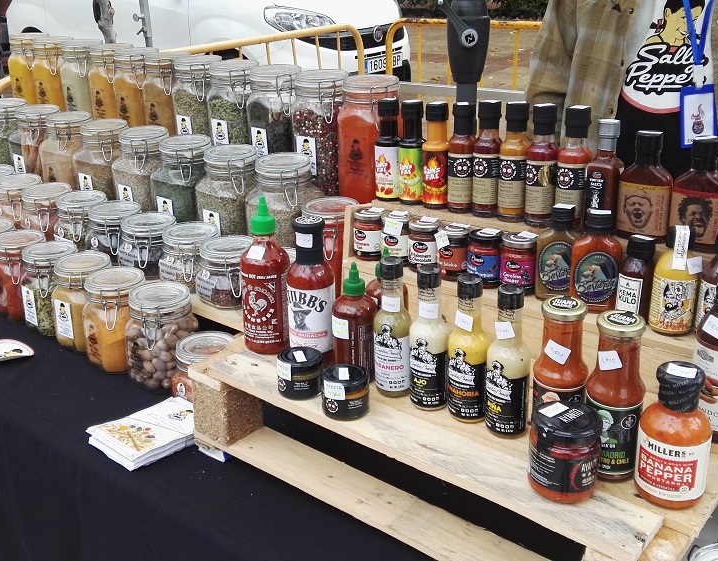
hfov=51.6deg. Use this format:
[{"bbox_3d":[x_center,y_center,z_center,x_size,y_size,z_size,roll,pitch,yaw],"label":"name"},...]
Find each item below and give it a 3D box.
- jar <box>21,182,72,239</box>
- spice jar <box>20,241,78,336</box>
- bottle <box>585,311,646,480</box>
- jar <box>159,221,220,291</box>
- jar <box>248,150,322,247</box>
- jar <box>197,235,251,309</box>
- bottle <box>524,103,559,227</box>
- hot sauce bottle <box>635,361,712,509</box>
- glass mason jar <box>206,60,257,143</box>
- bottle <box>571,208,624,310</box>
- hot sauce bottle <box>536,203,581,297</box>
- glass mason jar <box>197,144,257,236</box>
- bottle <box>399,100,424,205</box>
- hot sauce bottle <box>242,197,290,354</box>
[{"bbox_3d":[-0.616,-0.120,1.486,0.101,0.110,0.106,0,22,0],"label":"jar"},{"bbox_3d":[-0.582,0.020,1.424,0.108,0.163,0.114,17,26,40],"label":"spice jar"},{"bbox_3d":[0.258,0.114,0.743,0.054,0.167,0.054,12,23,34],"label":"bottle"},{"bbox_3d":[-0.299,-0.042,1.334,0.107,0.105,0.108,-1,17,0],"label":"jar"},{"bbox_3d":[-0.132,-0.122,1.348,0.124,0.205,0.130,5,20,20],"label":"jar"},{"bbox_3d":[-0.227,-0.013,1.303,0.104,0.108,0.104,-1,19,0],"label":"jar"},{"bbox_3d":[0.254,-0.159,1.025,0.041,0.165,0.041,-16,28,-35],"label":"bottle"},{"bbox_3d":[0.307,0.146,0.719,0.067,0.129,0.067,11,22,29],"label":"hot sauce bottle"},{"bbox_3d":[-0.248,-0.327,1.509,0.112,0.235,0.112,11,21,32],"label":"glass mason jar"},{"bbox_3d":[0.319,-0.027,0.990,0.060,0.132,0.031,12,22,36],"label":"bottle"},{"bbox_3d":[0.276,-0.035,1.001,0.062,0.122,0.034,5,20,15],"label":"hot sauce bottle"},{"bbox_3d":[-0.252,-0.144,1.445,0.113,0.215,0.113,15,25,38],"label":"glass mason jar"},{"bbox_3d":[0.089,-0.216,1.256,0.043,0.171,0.043,-1,17,0],"label":"bottle"},{"bbox_3d":[-0.134,-0.010,1.065,0.067,0.226,0.067,4,18,13],"label":"hot sauce bottle"}]

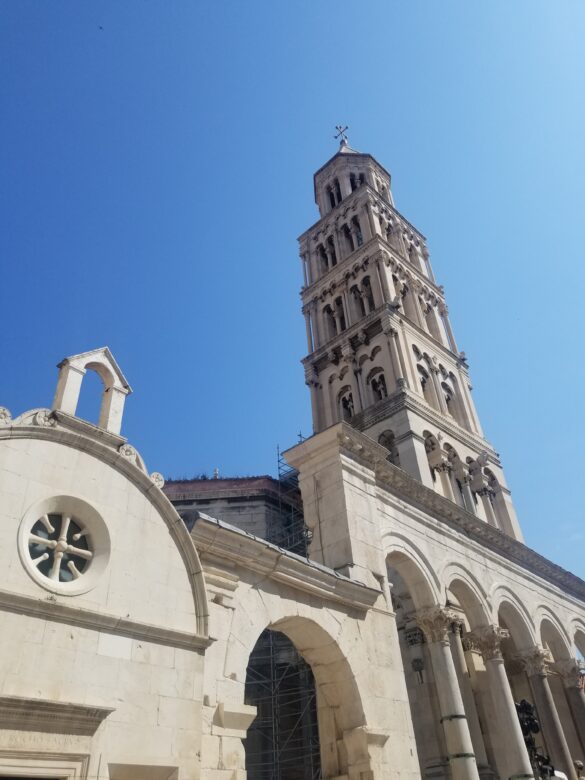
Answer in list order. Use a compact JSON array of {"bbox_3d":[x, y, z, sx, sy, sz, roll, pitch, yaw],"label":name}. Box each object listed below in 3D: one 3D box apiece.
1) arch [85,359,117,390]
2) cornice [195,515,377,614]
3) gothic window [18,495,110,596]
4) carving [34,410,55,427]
[{"bbox_3d":[-3.674,-0.305,11.177,0.256,0.432,0.688,-30,-44,29],"label":"arch"},{"bbox_3d":[0.121,4.067,13.376,0.480,0.440,6.440,-30,-44,29],"label":"cornice"},{"bbox_3d":[-3.531,2.403,9.052,0.240,1.552,1.552,-30,-44,29],"label":"gothic window"},{"bbox_3d":[-4.047,0.482,9.695,0.144,0.336,0.344,-30,-44,29],"label":"carving"}]

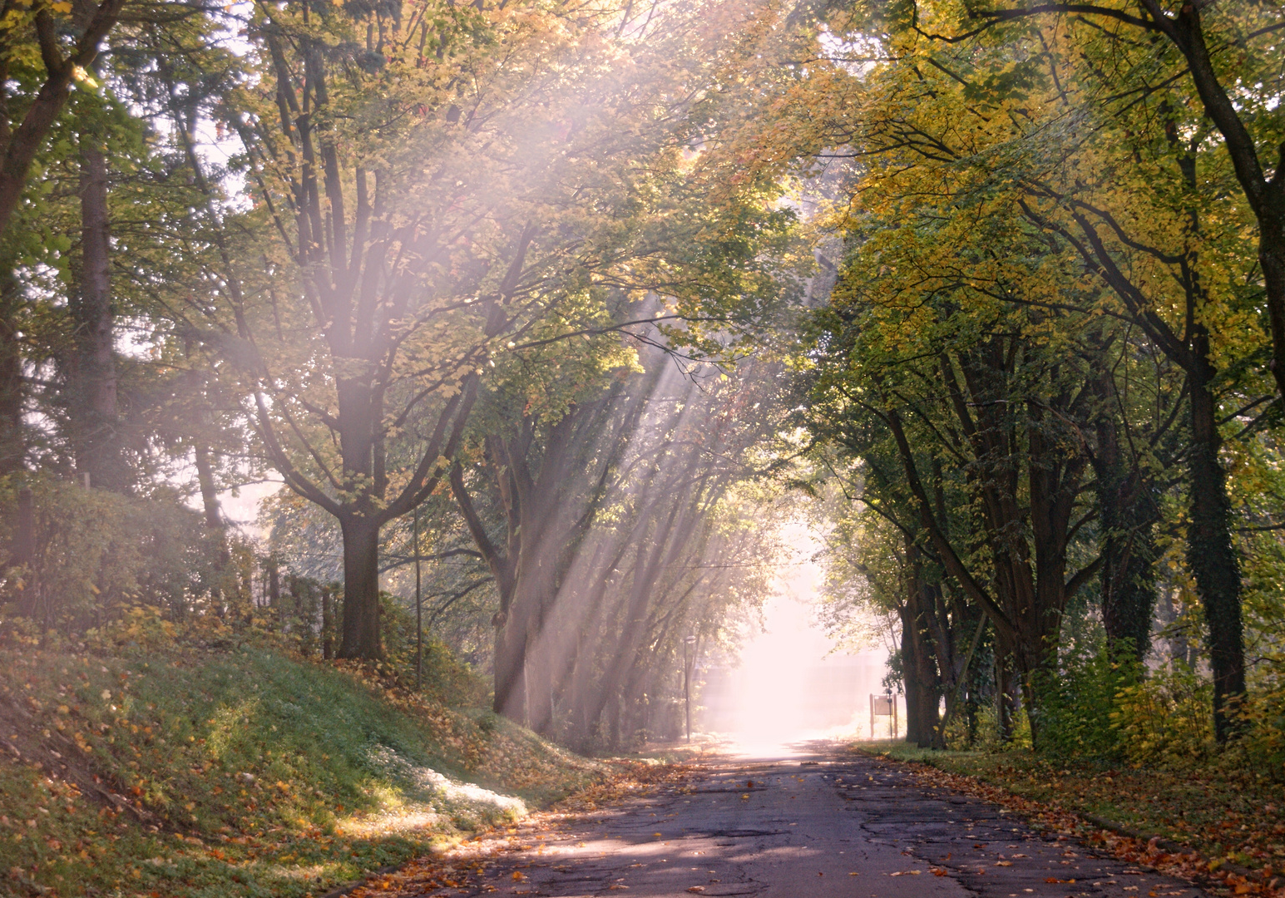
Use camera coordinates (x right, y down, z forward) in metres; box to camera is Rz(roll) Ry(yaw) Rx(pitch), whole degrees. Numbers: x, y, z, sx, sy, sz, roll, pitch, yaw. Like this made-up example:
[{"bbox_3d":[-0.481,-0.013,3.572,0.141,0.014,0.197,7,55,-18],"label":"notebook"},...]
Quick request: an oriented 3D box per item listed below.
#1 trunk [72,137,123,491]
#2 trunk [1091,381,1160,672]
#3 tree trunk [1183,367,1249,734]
[{"bbox_3d":[-8.509,-2.122,48.001,0.680,5.560,0.620,1,-5,-10],"label":"trunk"},{"bbox_3d":[9.610,1.422,61.001,1.150,5.740,1.000,-1,-5,9],"label":"trunk"},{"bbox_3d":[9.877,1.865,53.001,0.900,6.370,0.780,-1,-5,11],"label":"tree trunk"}]

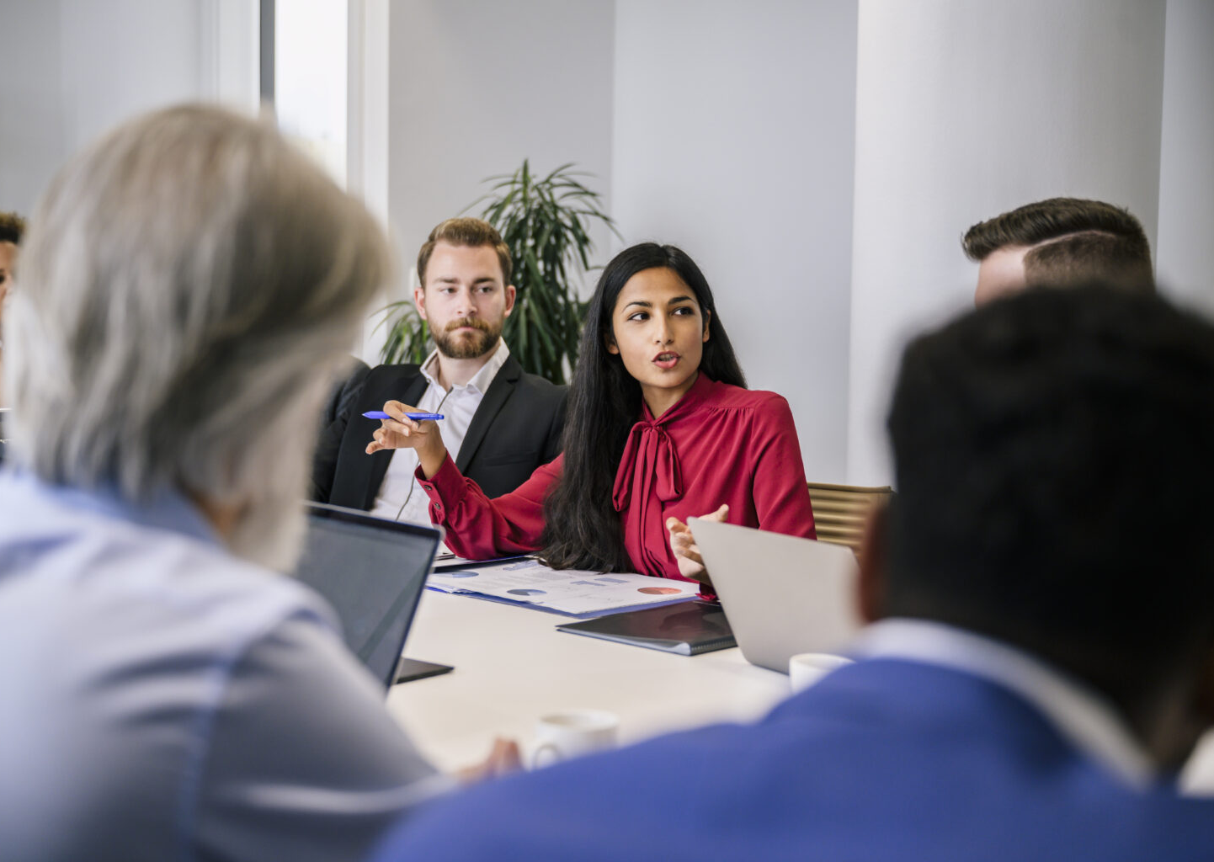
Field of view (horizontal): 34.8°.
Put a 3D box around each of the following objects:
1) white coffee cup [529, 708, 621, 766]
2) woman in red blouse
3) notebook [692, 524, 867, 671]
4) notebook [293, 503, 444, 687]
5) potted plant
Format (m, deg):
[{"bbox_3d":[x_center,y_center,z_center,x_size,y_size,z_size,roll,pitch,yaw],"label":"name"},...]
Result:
[{"bbox_3d":[-0.033,0.307,1.797,0.073,0.075,0.100,4,6,30],"label":"white coffee cup"},{"bbox_3d":[-0.005,0.328,3.139,0.630,1.285,0.700,4,6,28],"label":"woman in red blouse"},{"bbox_3d":[0.303,0.205,2.288,0.306,0.204,0.304,-3,6,-35],"label":"notebook"},{"bbox_3d":[-0.397,0.196,2.272,0.285,0.204,0.304,-4,7,-42],"label":"notebook"},{"bbox_3d":[-0.256,0.136,4.312,0.550,1.459,0.550,1,5,0],"label":"potted plant"}]

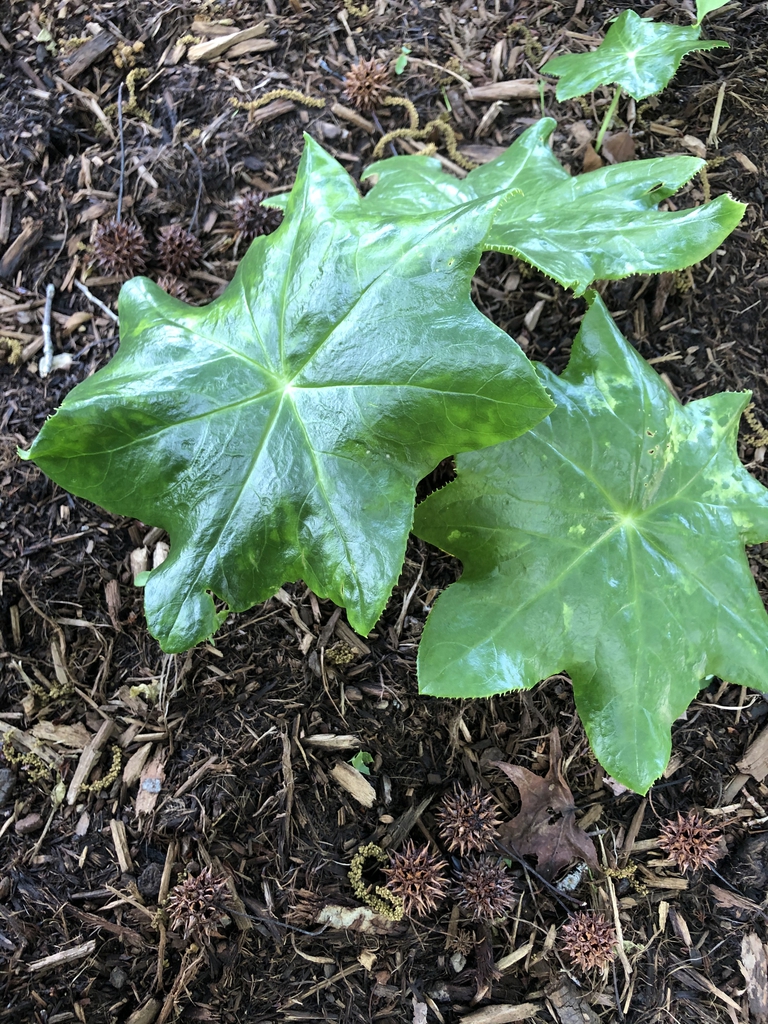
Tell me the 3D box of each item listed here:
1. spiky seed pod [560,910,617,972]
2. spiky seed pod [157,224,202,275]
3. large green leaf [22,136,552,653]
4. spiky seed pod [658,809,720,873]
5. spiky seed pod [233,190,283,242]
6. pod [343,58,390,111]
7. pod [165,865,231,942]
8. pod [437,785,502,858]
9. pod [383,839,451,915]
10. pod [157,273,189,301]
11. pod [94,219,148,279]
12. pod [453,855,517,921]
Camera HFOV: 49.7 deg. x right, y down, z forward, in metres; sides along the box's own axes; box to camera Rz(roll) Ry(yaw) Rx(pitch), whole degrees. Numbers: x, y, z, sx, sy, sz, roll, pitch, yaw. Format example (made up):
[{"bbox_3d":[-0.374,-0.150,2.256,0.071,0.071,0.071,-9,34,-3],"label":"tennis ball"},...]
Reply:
[{"bbox_3d":[0.106,0.224,0.431,0.030,0.029,0.030,0,73,0],"label":"spiky seed pod"},{"bbox_3d":[-0.137,-0.175,0.553,0.032,0.031,0.032,0,73,0],"label":"spiky seed pod"},{"bbox_3d":[-0.044,-0.065,0.395,0.248,0.055,0.262,0,77,0],"label":"large green leaf"},{"bbox_3d":[0.165,0.177,0.446,0.033,0.032,0.033,0,73,0],"label":"spiky seed pod"},{"bbox_3d":[-0.084,-0.200,0.561,0.035,0.033,0.035,0,73,0],"label":"spiky seed pod"},{"bbox_3d":[-0.013,-0.306,0.594,0.034,0.033,0.034,0,73,0],"label":"pod"},{"bbox_3d":[-0.098,0.206,0.437,0.035,0.034,0.035,0,73,0],"label":"pod"},{"bbox_3d":[0.046,0.167,0.449,0.036,0.035,0.036,0,73,0],"label":"pod"},{"bbox_3d":[0.017,0.195,0.440,0.035,0.034,0.035,0,73,0],"label":"pod"},{"bbox_3d":[-0.138,-0.146,0.544,0.028,0.027,0.028,0,73,0],"label":"pod"},{"bbox_3d":[-0.176,-0.177,0.554,0.036,0.035,0.036,0,73,0],"label":"pod"},{"bbox_3d":[0.053,0.199,0.439,0.033,0.032,0.033,0,73,0],"label":"pod"}]

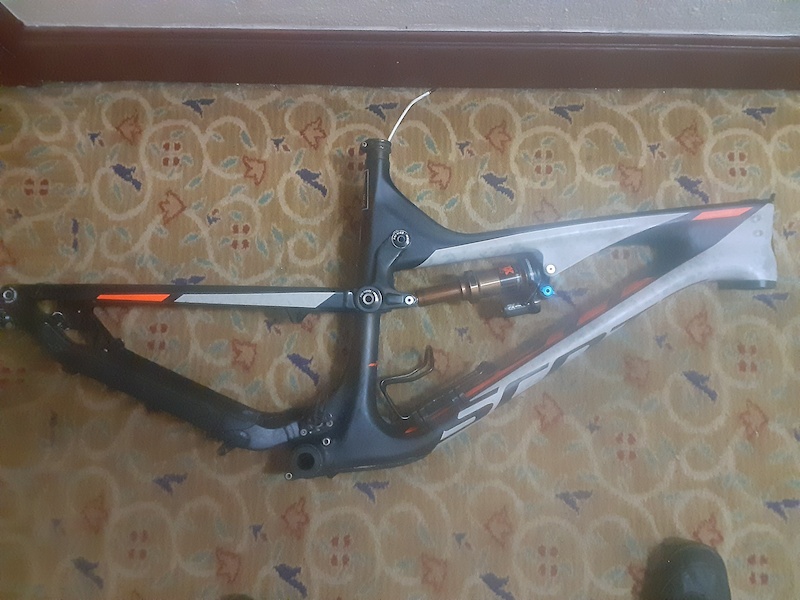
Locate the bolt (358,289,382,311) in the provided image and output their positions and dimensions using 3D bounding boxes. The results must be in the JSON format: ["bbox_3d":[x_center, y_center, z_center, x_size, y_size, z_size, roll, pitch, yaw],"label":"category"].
[{"bbox_3d":[-0.041,-0.001,0.838,0.032,0.013,0.032,0,81,2],"label":"bolt"}]

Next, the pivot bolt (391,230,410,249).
[{"bbox_3d":[0.001,-0.083,0.857,0.026,0.012,0.026,0,81,2],"label":"pivot bolt"}]

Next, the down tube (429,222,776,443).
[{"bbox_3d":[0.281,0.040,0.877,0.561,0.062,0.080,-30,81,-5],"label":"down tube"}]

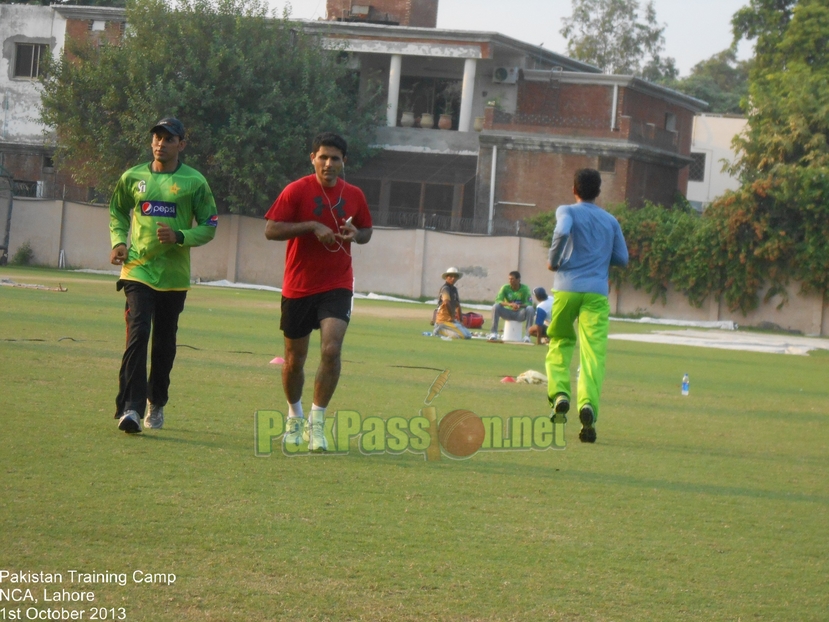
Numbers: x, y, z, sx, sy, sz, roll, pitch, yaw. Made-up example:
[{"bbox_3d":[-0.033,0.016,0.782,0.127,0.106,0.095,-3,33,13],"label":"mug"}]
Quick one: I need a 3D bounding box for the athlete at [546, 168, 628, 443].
[{"bbox_3d":[1.144,-0.036,18.850,0.570,1.800,0.680,4,1,-7],"label":"athlete"}]

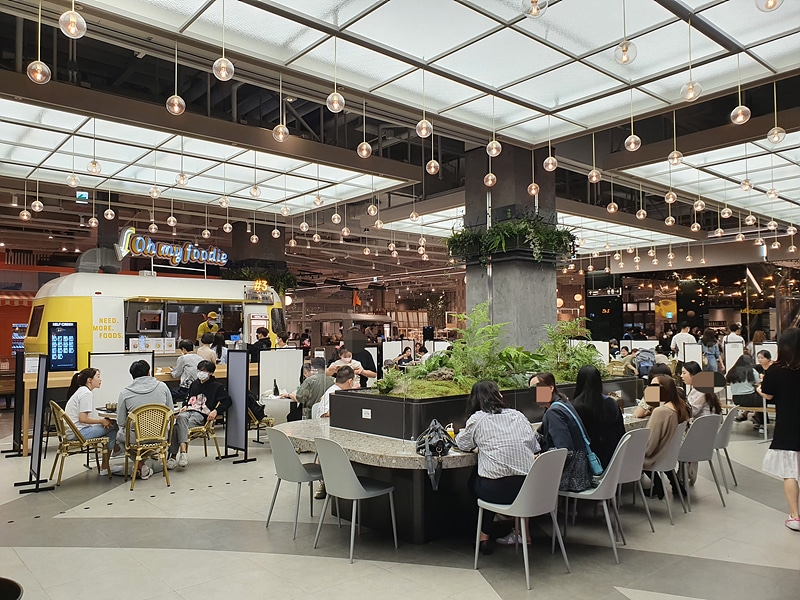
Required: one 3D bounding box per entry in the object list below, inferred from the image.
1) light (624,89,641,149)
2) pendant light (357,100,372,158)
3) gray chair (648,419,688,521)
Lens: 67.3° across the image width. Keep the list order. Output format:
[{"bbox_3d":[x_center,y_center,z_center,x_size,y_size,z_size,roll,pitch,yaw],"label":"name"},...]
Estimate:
[{"bbox_3d":[2.369,-1.836,6.119,0.155,0.646,0.155,2,-3,-40],"label":"light"},{"bbox_3d":[-0.227,-1.102,3.879,0.100,0.378,0.100,0,-3,0],"label":"pendant light"},{"bbox_3d":[2.179,1.412,5.111,0.530,0.810,0.470,-2,-3,39],"label":"gray chair"}]

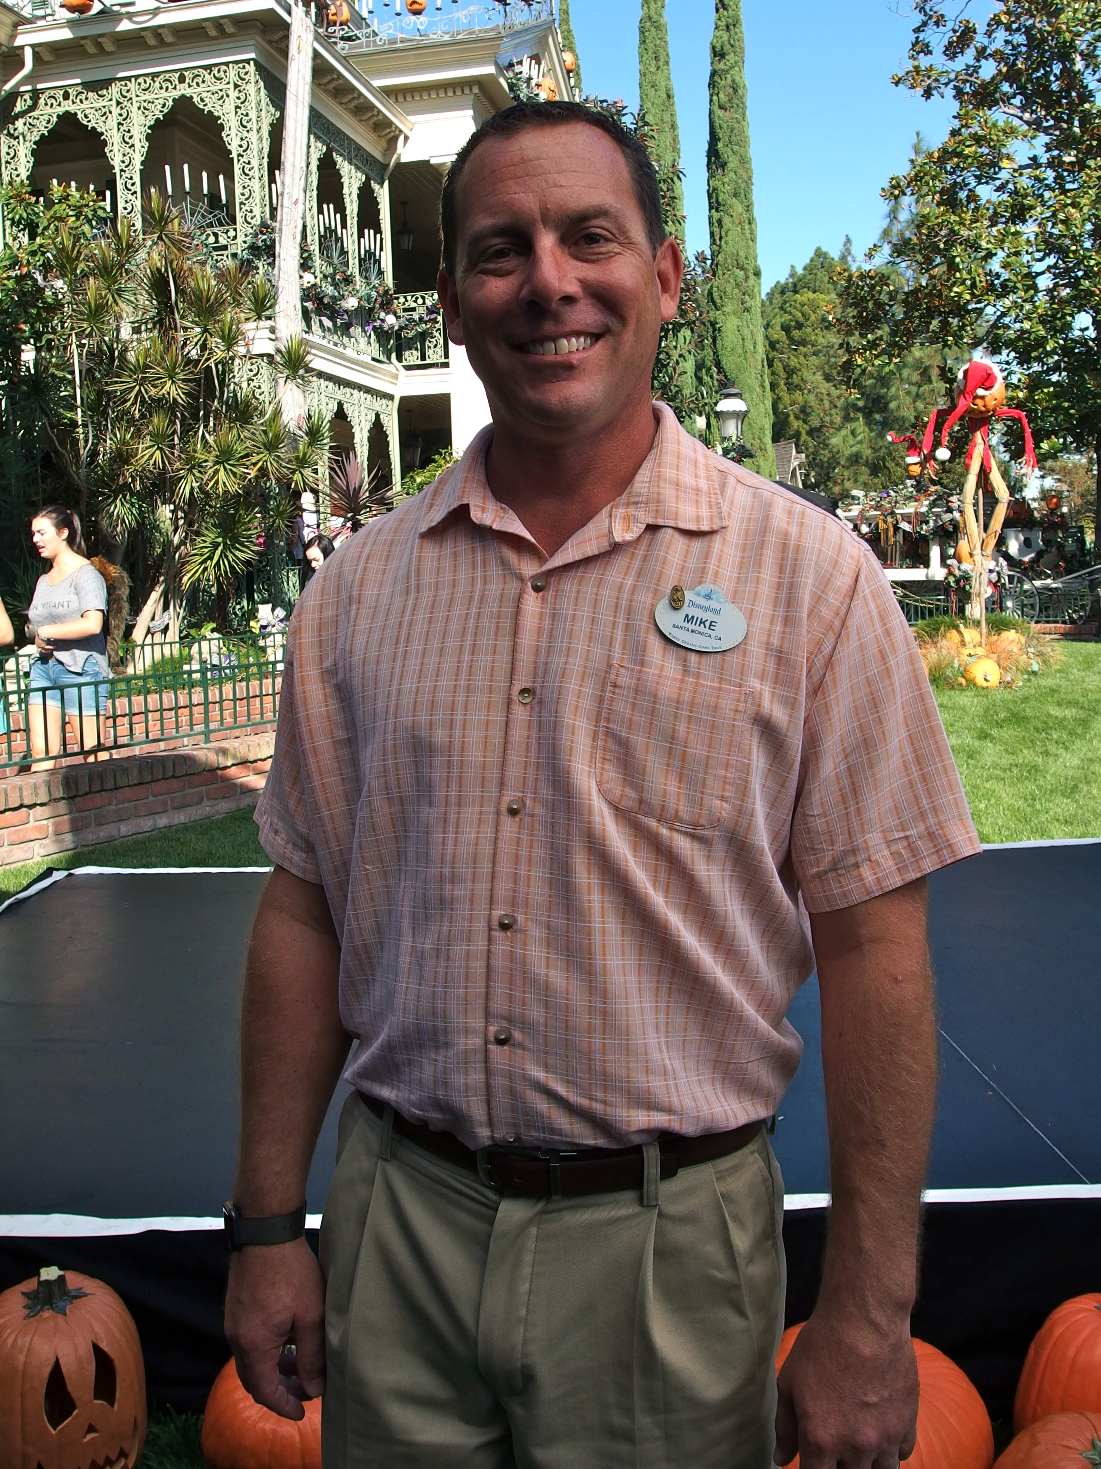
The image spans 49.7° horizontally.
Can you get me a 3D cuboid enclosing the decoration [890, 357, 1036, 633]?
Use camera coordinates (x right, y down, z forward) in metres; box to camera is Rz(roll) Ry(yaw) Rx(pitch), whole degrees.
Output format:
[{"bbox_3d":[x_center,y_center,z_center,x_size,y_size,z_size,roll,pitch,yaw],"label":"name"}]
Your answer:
[{"bbox_3d":[4.166,-2.373,11.900,1.400,2.800,0.650,1,8,10],"label":"decoration"}]

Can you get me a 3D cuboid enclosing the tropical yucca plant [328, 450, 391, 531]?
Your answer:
[{"bbox_3d":[-1.941,-2.428,12.000,0.720,0.900,0.700,-2,8,-6],"label":"tropical yucca plant"}]

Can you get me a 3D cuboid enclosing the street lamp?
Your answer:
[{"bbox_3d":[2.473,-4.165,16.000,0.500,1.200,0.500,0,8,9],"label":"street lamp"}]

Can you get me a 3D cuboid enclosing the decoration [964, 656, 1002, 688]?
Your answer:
[{"bbox_3d":[4.042,-0.579,11.100,0.310,0.340,0.320,-1,17,-24],"label":"decoration"}]

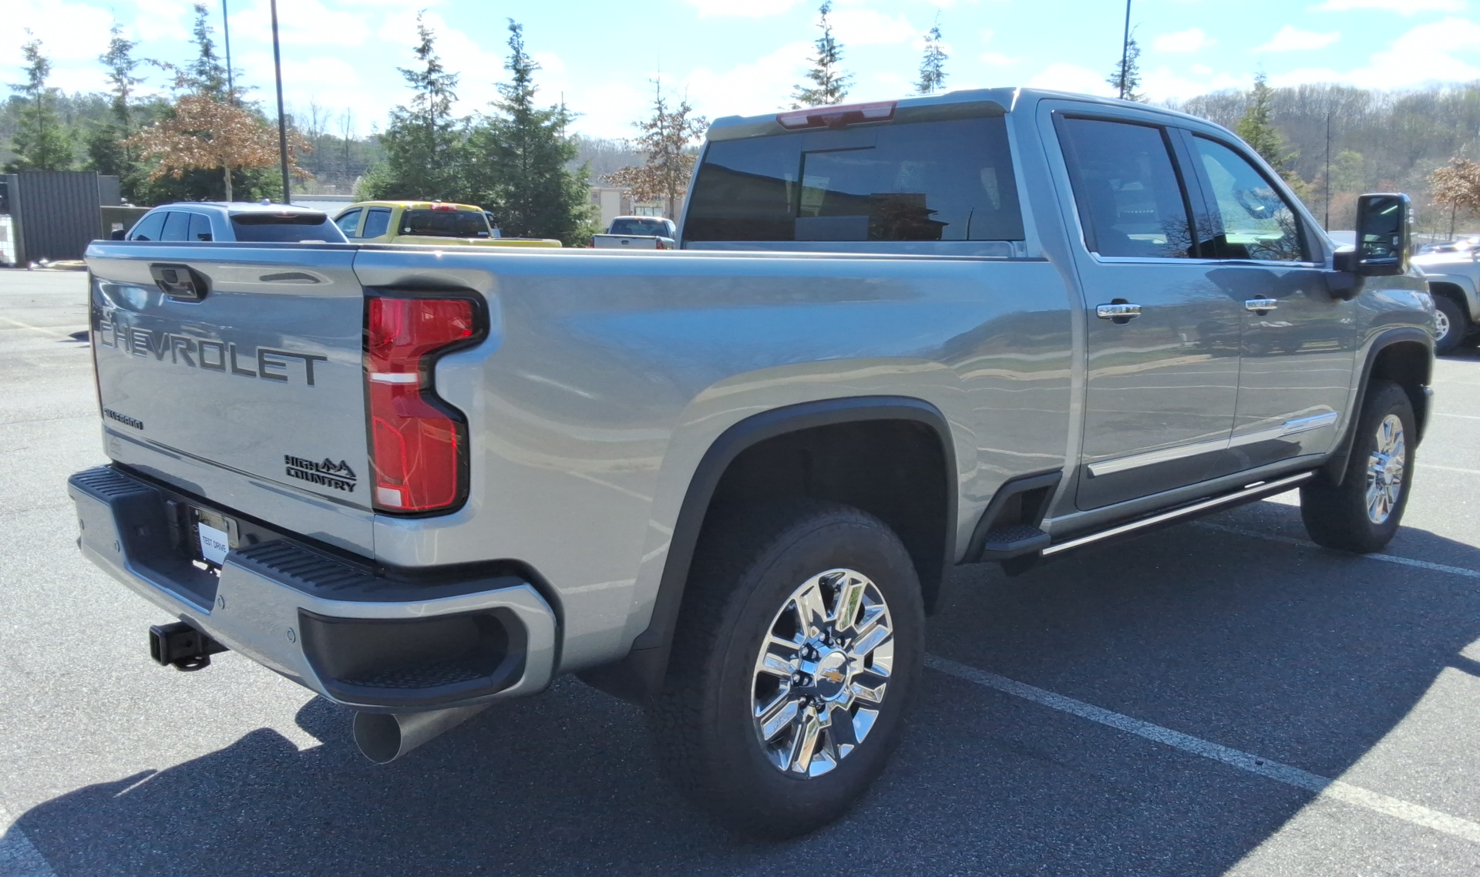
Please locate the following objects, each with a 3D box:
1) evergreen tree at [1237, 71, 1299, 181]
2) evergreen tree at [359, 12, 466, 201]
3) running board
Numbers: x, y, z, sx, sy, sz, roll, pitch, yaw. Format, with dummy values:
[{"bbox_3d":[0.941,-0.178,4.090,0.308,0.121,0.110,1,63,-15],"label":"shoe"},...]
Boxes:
[{"bbox_3d":[19.972,-10.077,45.871,3.300,7.765,3.300,5,11,23],"label":"evergreen tree"},{"bbox_3d":[-10.742,-10.198,41.514,4.200,8.750,4.200,-9,14,-44],"label":"evergreen tree"},{"bbox_3d":[1.601,0.259,4.345,2.070,0.080,0.160,-7,12,-44],"label":"running board"}]

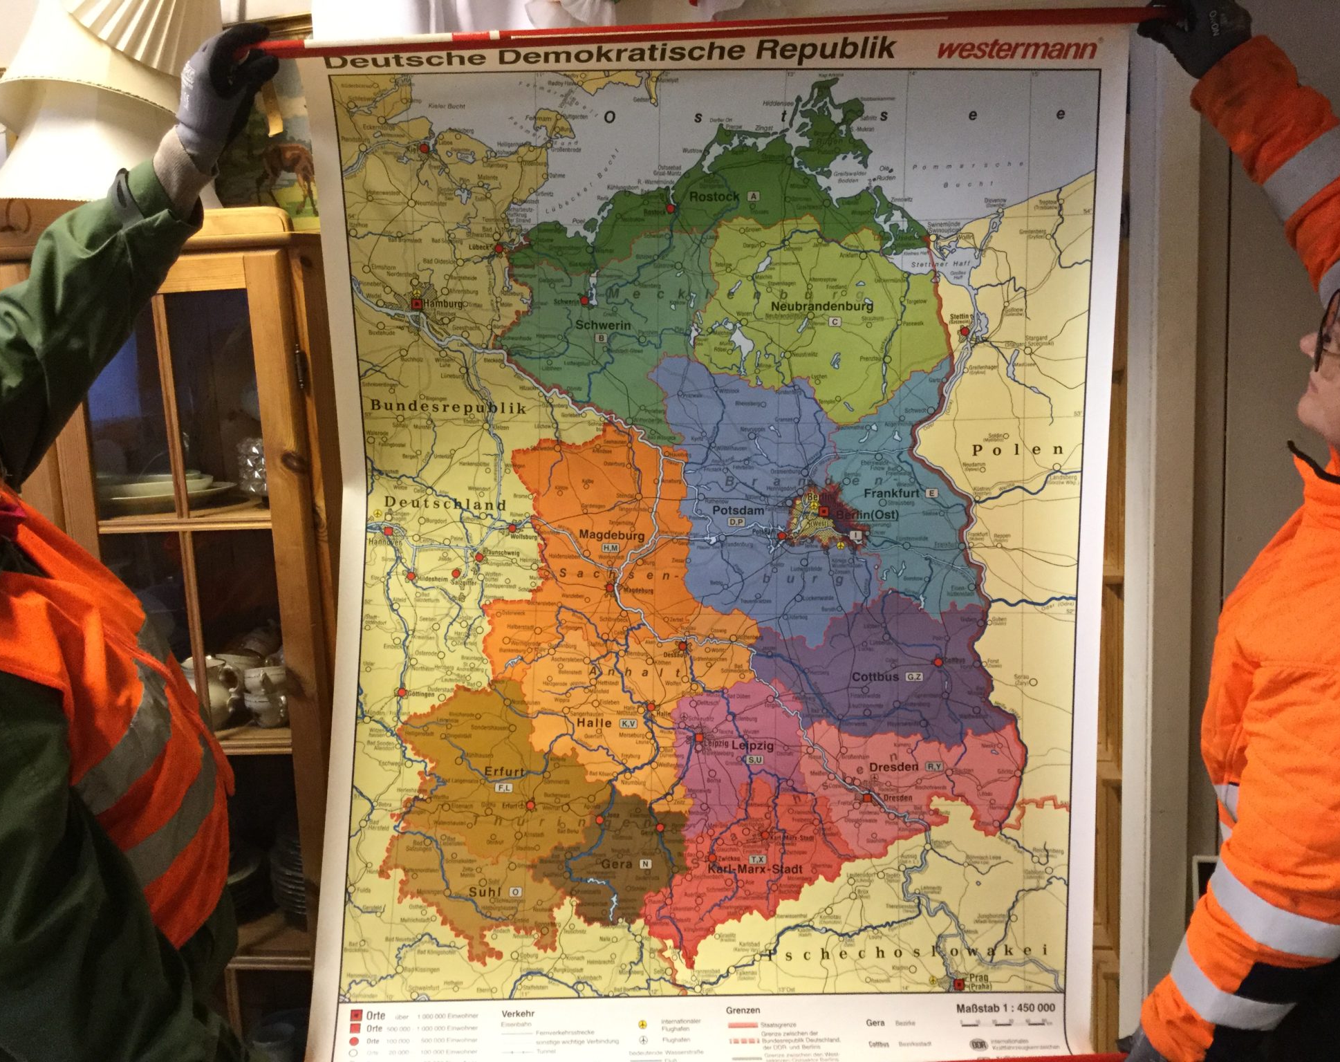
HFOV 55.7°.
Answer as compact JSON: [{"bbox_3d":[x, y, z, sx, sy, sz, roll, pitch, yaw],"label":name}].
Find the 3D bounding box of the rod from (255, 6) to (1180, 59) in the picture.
[{"bbox_3d":[0.053,-0.578,1.470,1.084,0.021,0.020,-3,9,-1],"label":"rod"}]

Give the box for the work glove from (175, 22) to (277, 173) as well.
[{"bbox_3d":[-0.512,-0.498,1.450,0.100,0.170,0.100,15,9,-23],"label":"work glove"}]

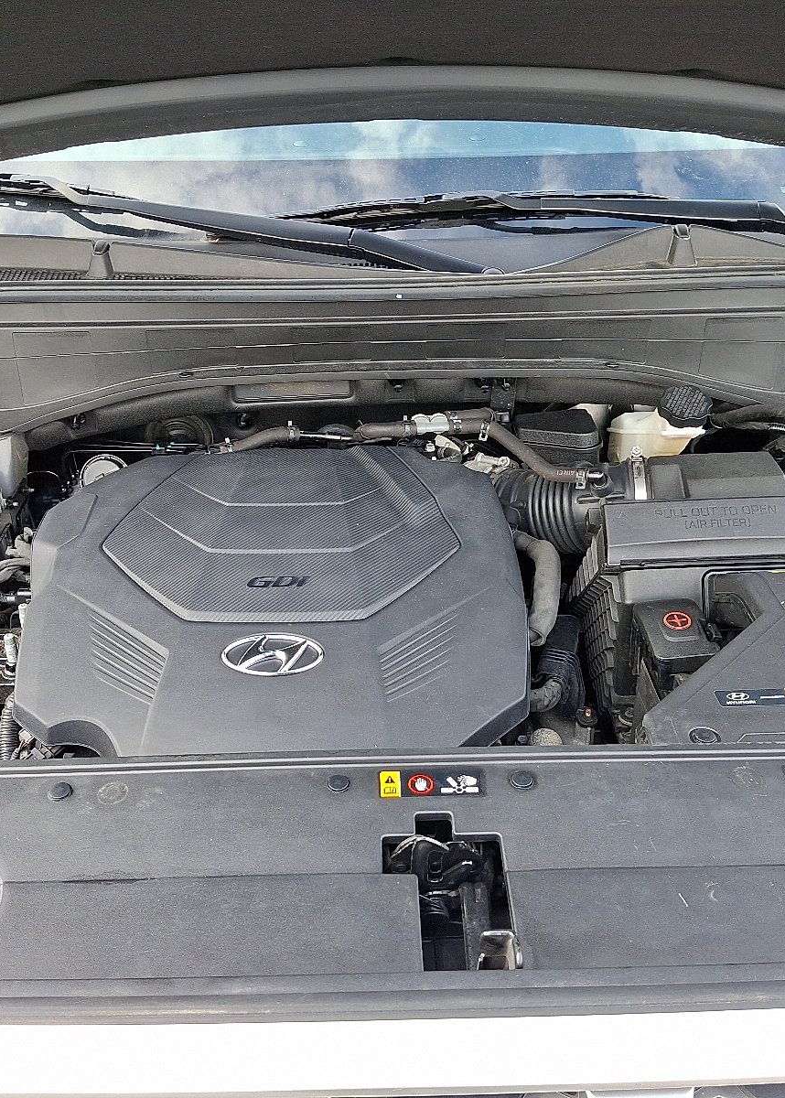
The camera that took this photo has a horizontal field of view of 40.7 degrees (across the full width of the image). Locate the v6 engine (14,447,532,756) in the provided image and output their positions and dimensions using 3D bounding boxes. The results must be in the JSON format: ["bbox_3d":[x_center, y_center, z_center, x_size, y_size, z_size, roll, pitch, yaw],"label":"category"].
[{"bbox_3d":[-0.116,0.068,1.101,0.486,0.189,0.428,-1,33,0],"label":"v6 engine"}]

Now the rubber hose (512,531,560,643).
[{"bbox_3d":[0.150,0.039,1.106,0.048,0.061,0.133,-1,33,0],"label":"rubber hose"}]

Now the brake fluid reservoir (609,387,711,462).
[{"bbox_3d":[0.339,-0.147,1.341,0.124,0.117,0.092,-1,33,0],"label":"brake fluid reservoir"}]

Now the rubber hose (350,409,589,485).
[{"bbox_3d":[0.088,-0.119,1.239,0.265,0.055,0.104,-1,33,0],"label":"rubber hose"}]

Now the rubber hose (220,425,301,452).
[{"bbox_3d":[-0.157,-0.131,1.258,0.094,0.029,0.033,-1,33,0],"label":"rubber hose"}]

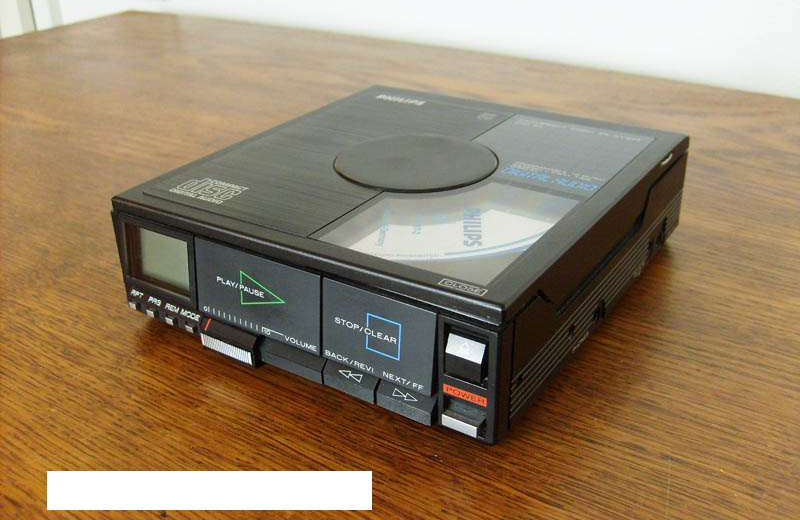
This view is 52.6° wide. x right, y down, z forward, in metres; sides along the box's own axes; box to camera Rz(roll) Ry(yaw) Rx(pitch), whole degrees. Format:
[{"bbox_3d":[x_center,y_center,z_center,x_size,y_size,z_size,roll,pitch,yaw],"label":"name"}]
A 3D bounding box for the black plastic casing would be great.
[{"bbox_3d":[0.006,-0.014,0.259,0.127,0.036,0.132,15,32,31],"label":"black plastic casing"}]

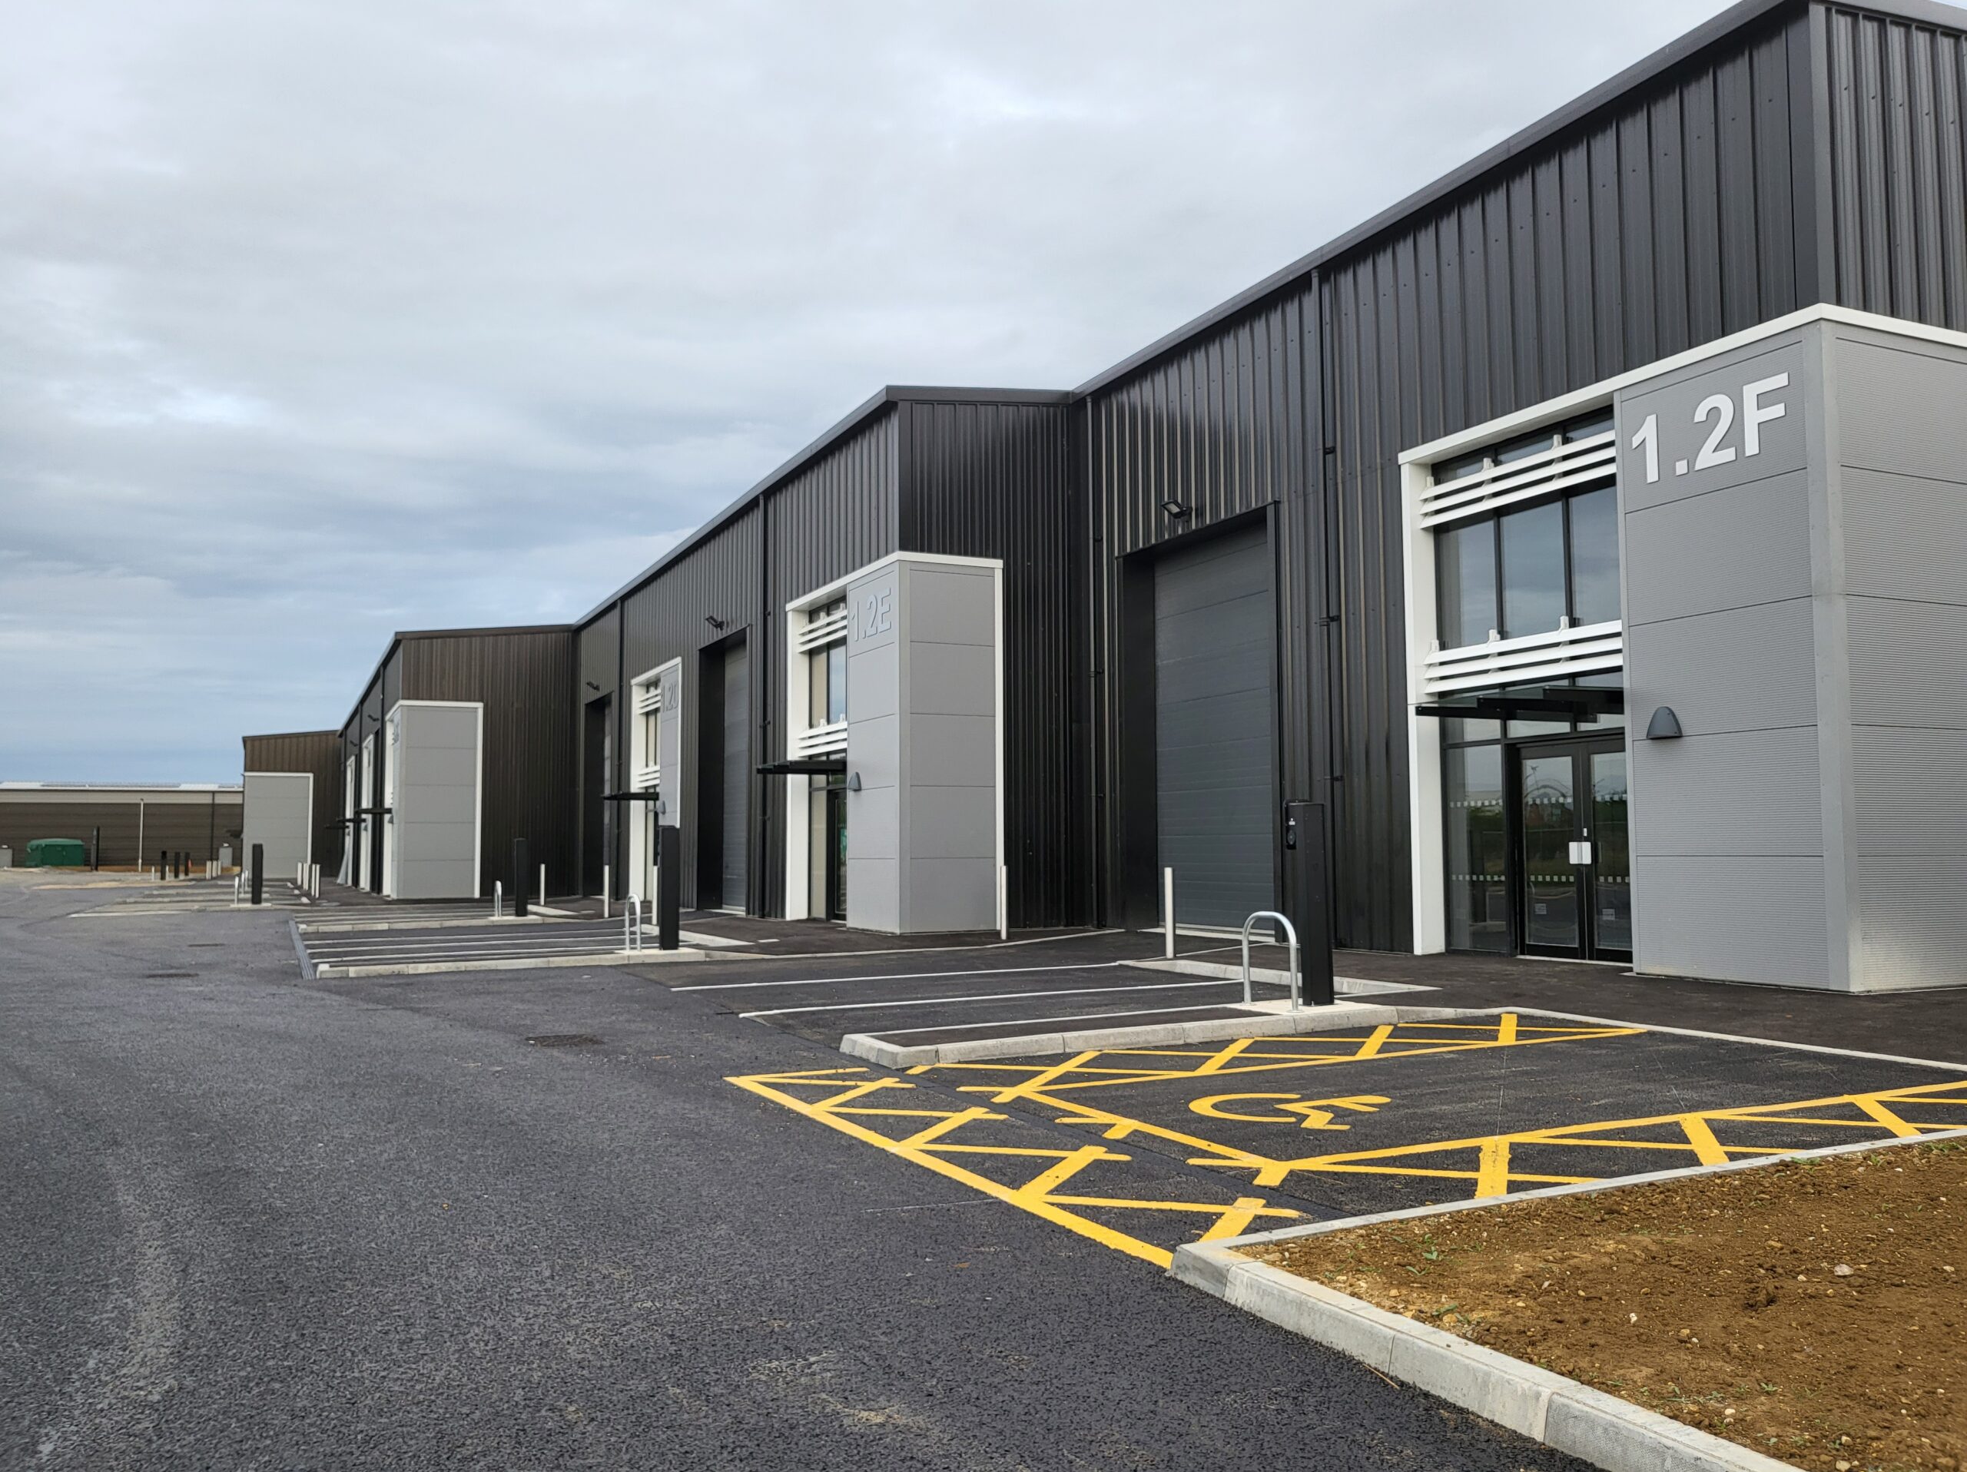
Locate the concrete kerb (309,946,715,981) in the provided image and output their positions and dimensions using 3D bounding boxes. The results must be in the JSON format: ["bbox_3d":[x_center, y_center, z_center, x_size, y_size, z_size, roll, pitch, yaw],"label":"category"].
[{"bbox_3d":[-5.449,2.643,17.274,4.313,0.121,0.960,2,-5,-25],"label":"concrete kerb"}]

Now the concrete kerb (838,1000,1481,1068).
[{"bbox_3d":[1.401,2.058,10.491,4.787,0.126,0.929,2,-5,-25],"label":"concrete kerb"}]

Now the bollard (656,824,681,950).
[{"bbox_3d":[-3.920,1.882,18.343,0.212,1.555,0.212,2,-5,-25],"label":"bollard"}]

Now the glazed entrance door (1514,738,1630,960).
[{"bbox_3d":[5.643,1.071,13.893,0.101,2.081,1.636,2,-5,-25],"label":"glazed entrance door"}]

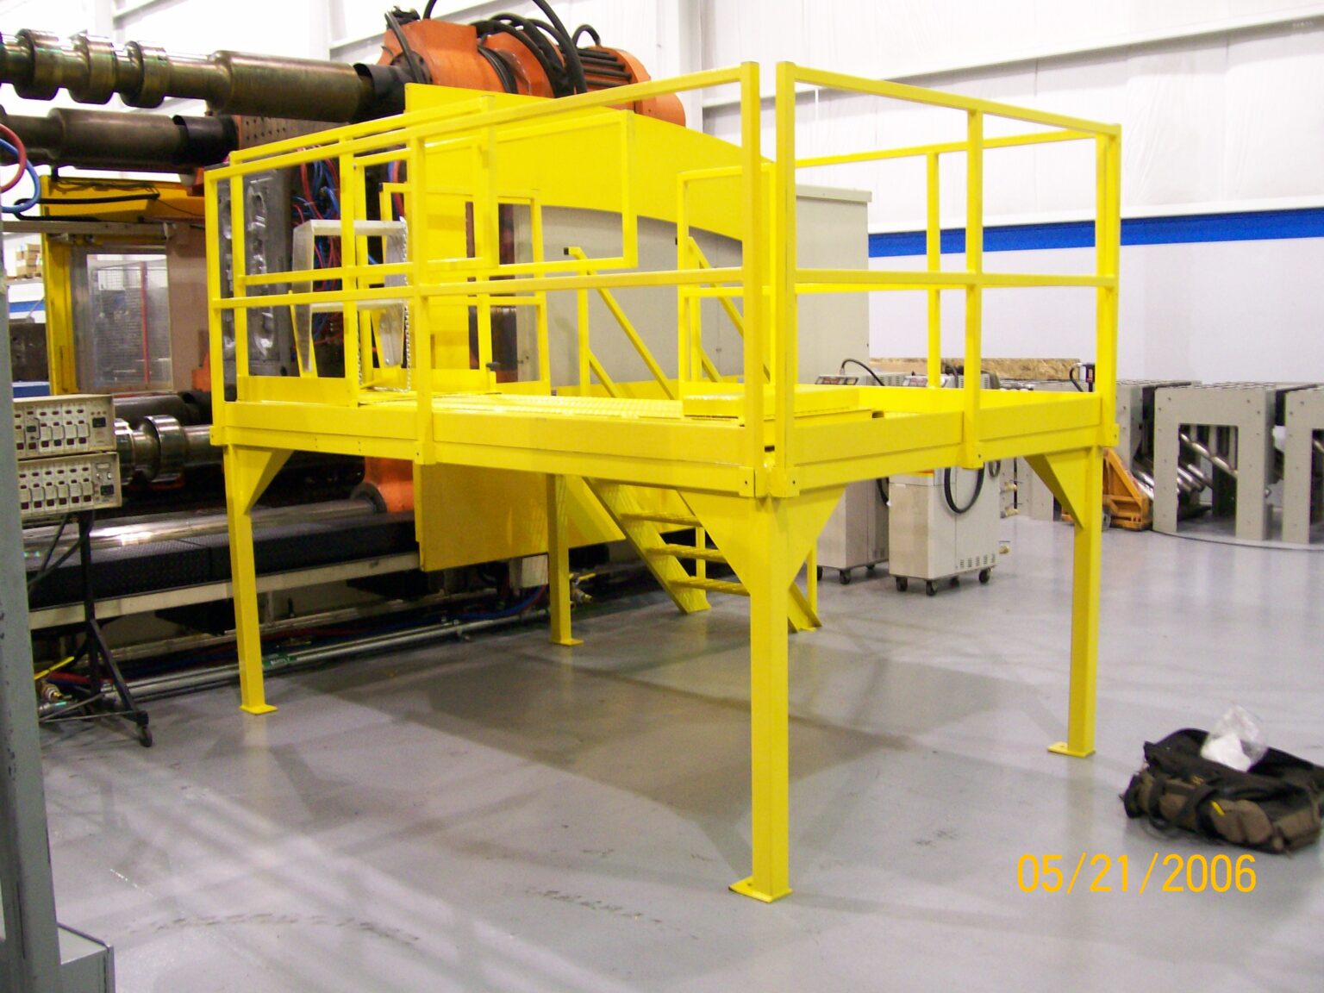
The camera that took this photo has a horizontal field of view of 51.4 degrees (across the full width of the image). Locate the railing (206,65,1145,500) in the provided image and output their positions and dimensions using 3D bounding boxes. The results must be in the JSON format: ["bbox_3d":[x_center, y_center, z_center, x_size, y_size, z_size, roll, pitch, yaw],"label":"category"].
[{"bbox_3d":[-0.131,-0.787,5.464,1.960,1.190,3.150,-8,10,-44],"label":"railing"}]

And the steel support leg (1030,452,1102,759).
[{"bbox_3d":[1.382,0.396,5.142,0.430,1.165,0.350,-8,10,-44],"label":"steel support leg"}]

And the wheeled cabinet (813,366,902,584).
[{"bbox_3d":[1.312,-0.143,8.959,0.720,1.320,0.300,-8,10,-44],"label":"wheeled cabinet"}]

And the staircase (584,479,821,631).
[{"bbox_3d":[0.220,0.105,7.359,1.030,1.250,0.860,-8,10,-44],"label":"staircase"}]

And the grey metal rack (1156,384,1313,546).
[{"bbox_3d":[4.324,-0.288,10.461,0.860,1.100,0.880,-8,10,-44],"label":"grey metal rack"}]

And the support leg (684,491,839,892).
[{"bbox_3d":[0.296,0.544,4.082,0.360,1.165,0.360,-8,10,-44],"label":"support leg"}]

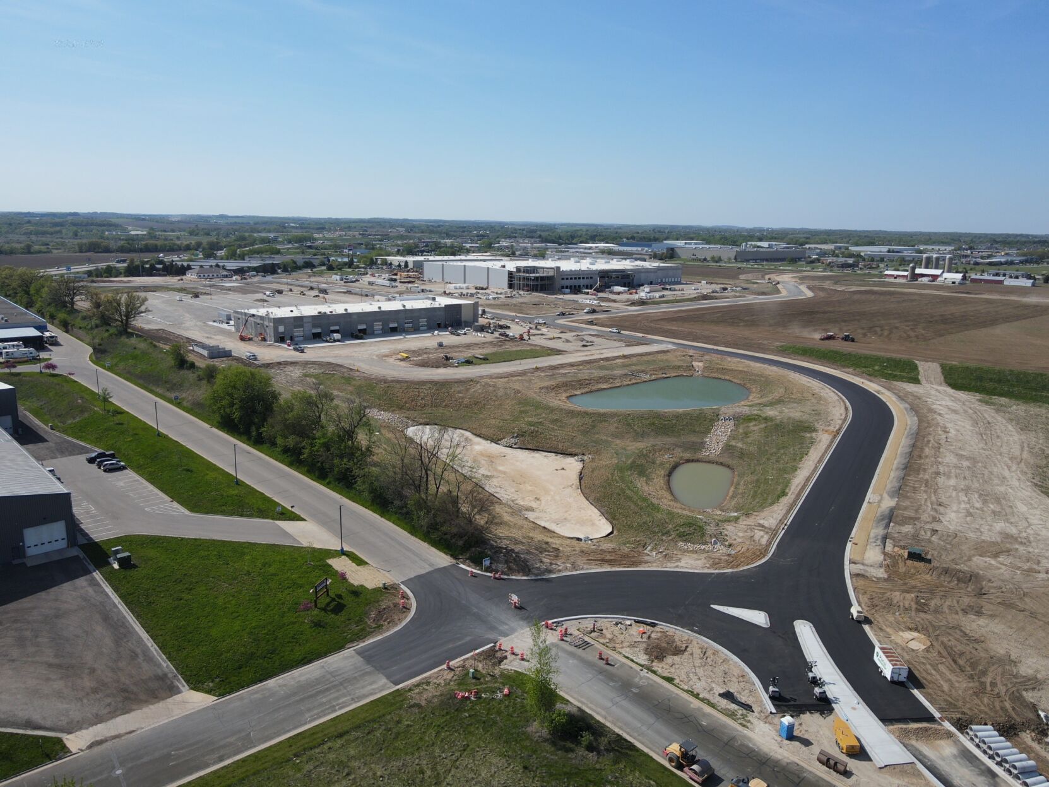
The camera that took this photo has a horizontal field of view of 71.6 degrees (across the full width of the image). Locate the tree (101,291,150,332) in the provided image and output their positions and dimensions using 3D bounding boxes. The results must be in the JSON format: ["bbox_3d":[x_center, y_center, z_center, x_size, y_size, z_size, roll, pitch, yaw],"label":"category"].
[{"bbox_3d":[-195.270,-39.515,353.662,21.000,19.000,20.000,1,13,0],"label":"tree"}]

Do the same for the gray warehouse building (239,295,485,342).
[{"bbox_3d":[-87.498,-41.045,389.634,117.560,11.460,45.440,-11,18,-41],"label":"gray warehouse building"}]

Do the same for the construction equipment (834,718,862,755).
[{"bbox_3d":[36.817,39.702,83.758,1.650,1.700,4.500,1,13,1],"label":"construction equipment"}]

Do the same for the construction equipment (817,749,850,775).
[{"bbox_3d":[34.095,40.682,80.201,1.300,1.350,2.900,-10,17,-40],"label":"construction equipment"}]

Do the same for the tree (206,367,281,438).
[{"bbox_3d":[-76.643,2.062,197.699,18.000,16.800,17.500,1,13,0],"label":"tree"}]

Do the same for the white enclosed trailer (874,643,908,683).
[{"bbox_3d":[49.402,36.610,98.219,2.110,2.560,5.160,2,13,1],"label":"white enclosed trailer"}]

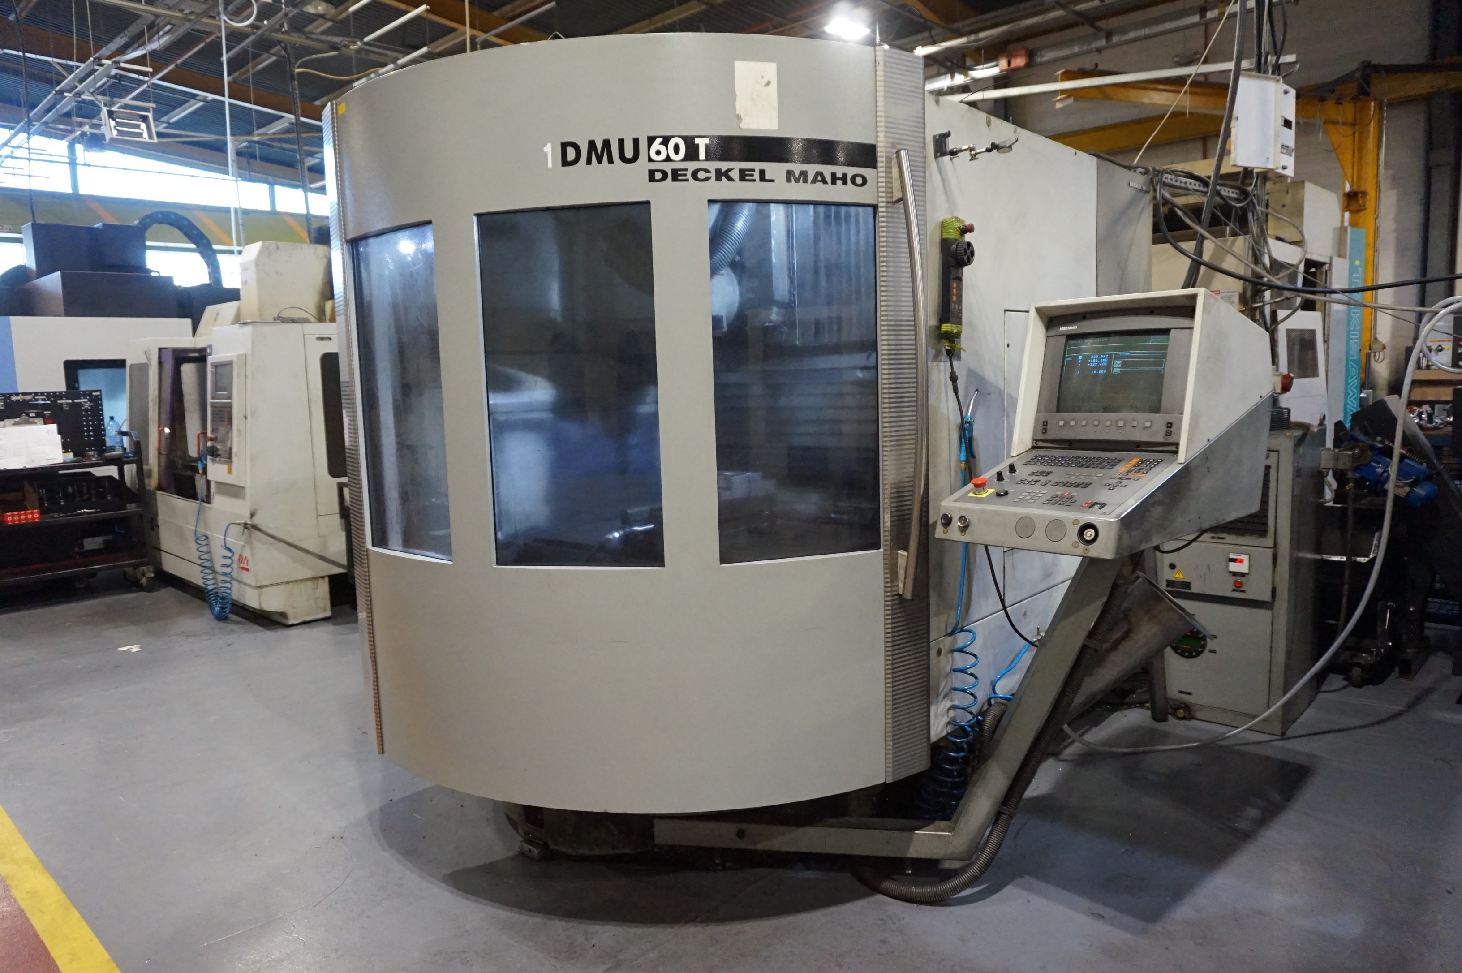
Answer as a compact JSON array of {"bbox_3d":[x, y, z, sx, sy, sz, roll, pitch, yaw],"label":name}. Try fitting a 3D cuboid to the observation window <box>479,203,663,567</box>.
[{"bbox_3d":[-0.421,-0.248,2.536,0.476,0.928,0.045,0,6,12],"label":"observation window"}]

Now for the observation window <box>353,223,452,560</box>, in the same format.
[{"bbox_3d":[-0.949,-0.261,2.796,0.434,0.928,0.045,4,8,40],"label":"observation window"}]

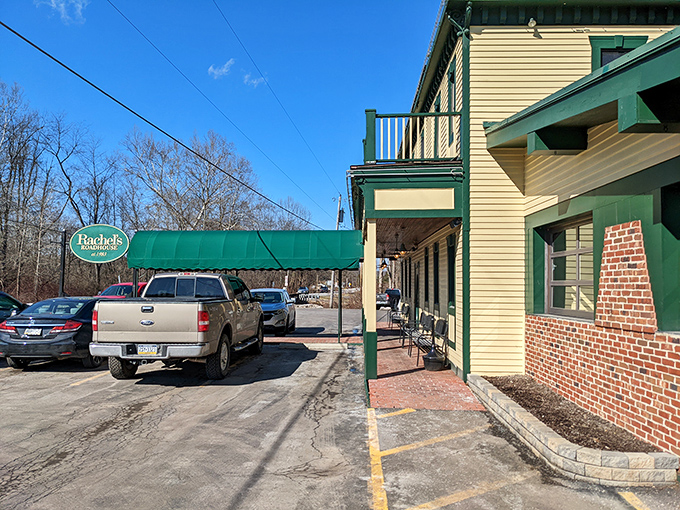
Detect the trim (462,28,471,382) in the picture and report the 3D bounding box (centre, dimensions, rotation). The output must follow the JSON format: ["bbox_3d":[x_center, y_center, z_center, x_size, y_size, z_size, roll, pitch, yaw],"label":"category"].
[{"bbox_3d":[2.355,-0.920,9.870,0.130,6.500,0.140,0,-3,1],"label":"trim"}]

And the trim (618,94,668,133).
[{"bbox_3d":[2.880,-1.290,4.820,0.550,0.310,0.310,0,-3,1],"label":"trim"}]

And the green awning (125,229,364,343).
[{"bbox_3d":[-2.600,0.860,15.500,6.500,3.150,1.800,0,-2,2],"label":"green awning"}]

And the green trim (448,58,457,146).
[{"bbox_3d":[2.320,-3.150,10.970,0.120,1.680,0.850,0,-3,1],"label":"green trim"}]

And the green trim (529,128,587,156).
[{"bbox_3d":[3.010,-1.570,7.360,0.730,0.290,0.300,0,-3,1],"label":"green trim"}]

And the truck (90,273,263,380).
[{"bbox_3d":[-3.020,1.440,11.600,2.050,1.970,5.700,0,-3,2],"label":"truck"}]

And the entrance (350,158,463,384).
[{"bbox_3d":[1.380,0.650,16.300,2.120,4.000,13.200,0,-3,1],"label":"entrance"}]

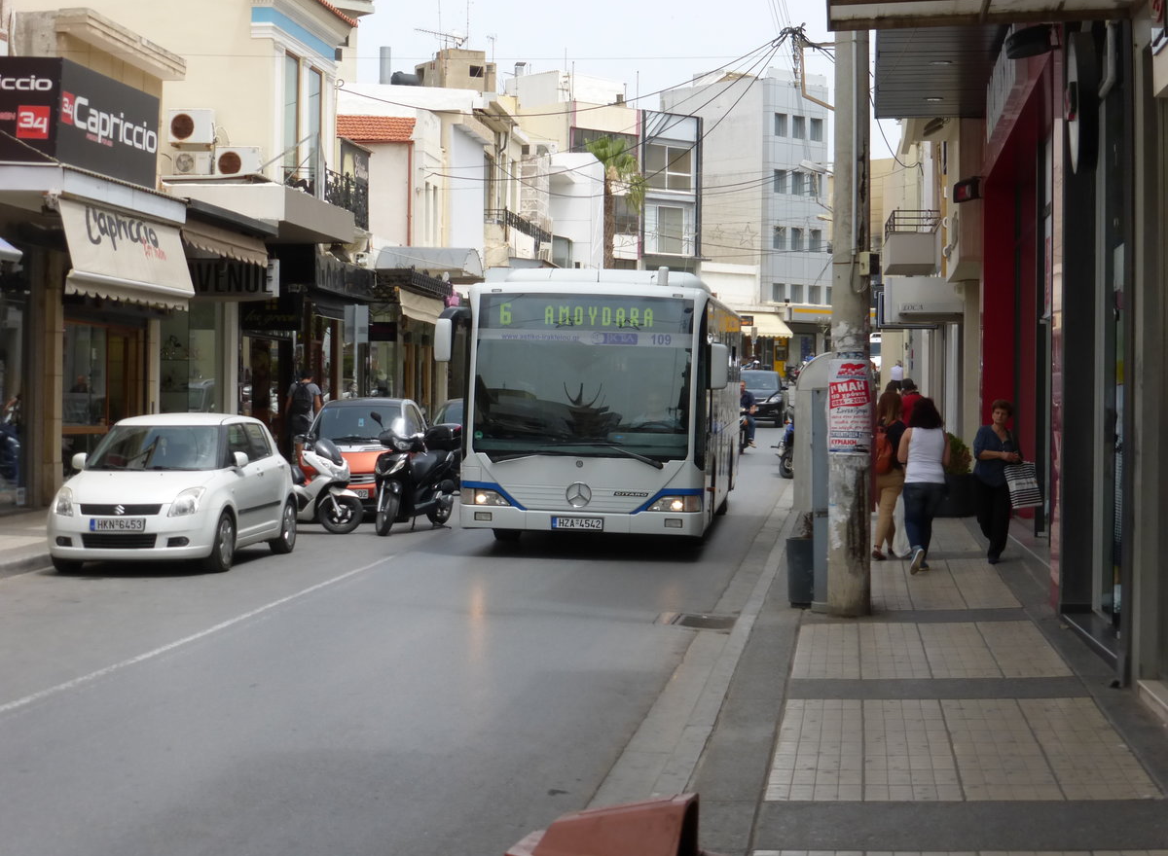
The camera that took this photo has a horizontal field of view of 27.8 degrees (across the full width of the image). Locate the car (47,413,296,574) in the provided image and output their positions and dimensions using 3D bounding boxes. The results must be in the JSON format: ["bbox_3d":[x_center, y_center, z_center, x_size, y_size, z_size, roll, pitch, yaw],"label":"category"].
[{"bbox_3d":[-4.104,0.607,23.810,1.710,1.505,3.700,1,1,7],"label":"car"}]

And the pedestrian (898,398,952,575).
[{"bbox_3d":[3.145,0.530,21.900,0.520,1.640,0.500,1,1,5],"label":"pedestrian"}]

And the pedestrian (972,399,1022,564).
[{"bbox_3d":[3.900,0.510,22.300,0.500,1.560,0.380,1,0,-3],"label":"pedestrian"}]

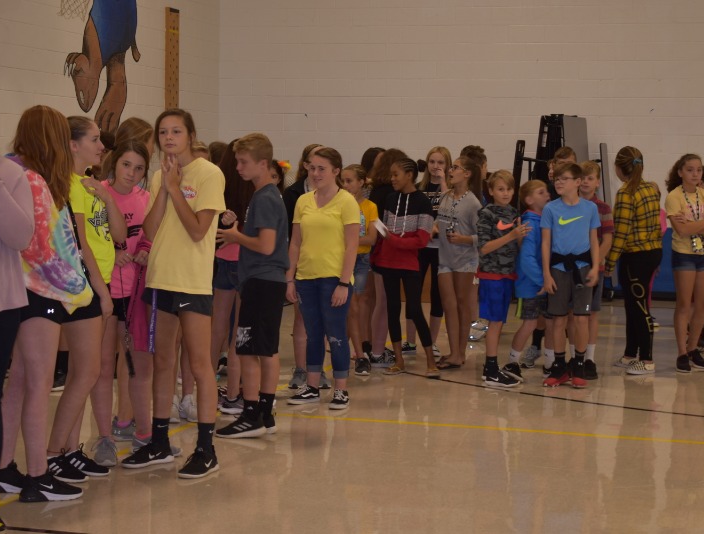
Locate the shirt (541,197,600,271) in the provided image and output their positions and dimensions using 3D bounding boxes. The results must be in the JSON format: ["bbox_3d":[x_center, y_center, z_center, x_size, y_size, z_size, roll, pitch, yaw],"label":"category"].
[{"bbox_3d":[1.441,-0.214,10.090,0.400,0.475,0.225,1,4,7],"label":"shirt"}]

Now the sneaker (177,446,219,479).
[{"bbox_3d":[-0.701,0.888,7.004,0.100,0.115,0.265,3,4,31],"label":"sneaker"}]

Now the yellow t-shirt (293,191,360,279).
[{"bbox_3d":[-0.151,-0.192,9.077,0.410,0.560,0.250,3,4,23],"label":"yellow t-shirt"}]

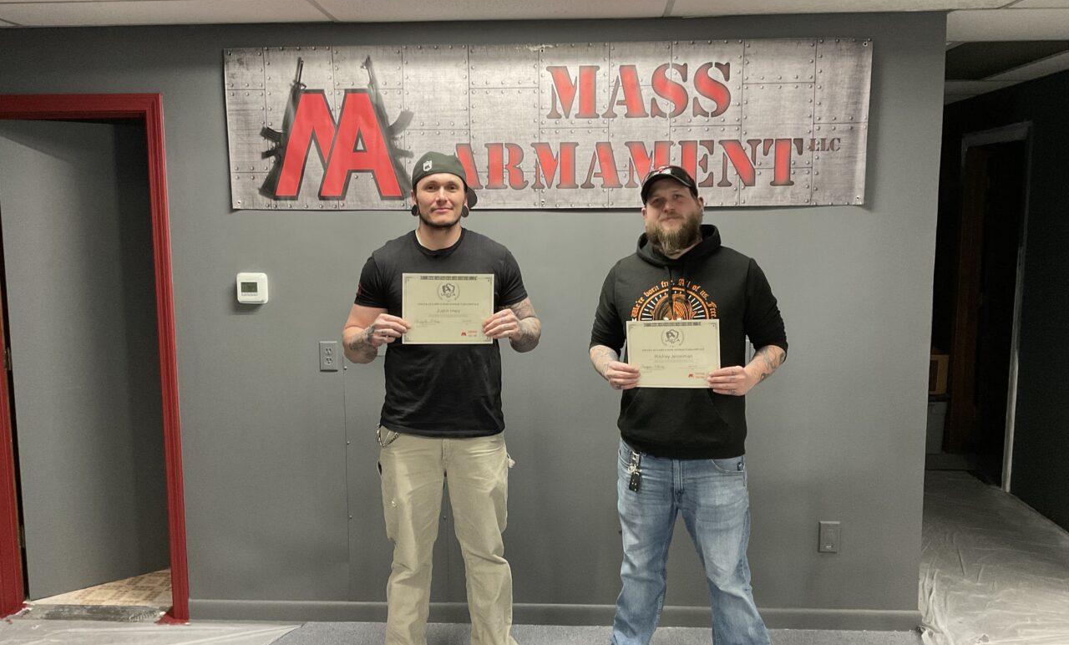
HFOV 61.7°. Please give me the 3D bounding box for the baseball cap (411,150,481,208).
[{"bbox_3d":[-0.286,-0.467,2.969,0.177,0.147,0.260,2,-8,22],"label":"baseball cap"}]

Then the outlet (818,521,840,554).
[{"bbox_3d":[1.139,0.828,3.456,0.080,0.126,0.010,0,7,3],"label":"outlet"}]

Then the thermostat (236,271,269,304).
[{"bbox_3d":[-1.085,-0.132,3.443,0.115,0.115,0.030,0,7,3],"label":"thermostat"}]

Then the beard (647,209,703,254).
[{"bbox_3d":[0.434,-0.283,2.798,0.172,0.140,0.120,1,7,15],"label":"beard"}]

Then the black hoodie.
[{"bbox_3d":[0.505,0.056,2.937,0.610,0.755,0.330,1,7,16],"label":"black hoodie"}]

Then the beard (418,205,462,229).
[{"bbox_3d":[-0.304,-0.340,2.884,0.142,0.080,0.090,-1,7,-5],"label":"beard"}]

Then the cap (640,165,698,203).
[{"bbox_3d":[0.422,-0.456,2.852,0.175,0.120,0.265,-9,-12,22],"label":"cap"}]

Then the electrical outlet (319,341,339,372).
[{"bbox_3d":[-0.817,0.136,3.556,0.070,0.115,0.007,0,6,3],"label":"electrical outlet"}]

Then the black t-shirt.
[{"bbox_3d":[-0.313,0.025,3.014,0.570,0.685,0.290,-1,7,-6],"label":"black t-shirt"}]

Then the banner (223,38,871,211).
[{"bbox_3d":[0.030,-0.747,3.406,2.438,0.610,0.015,0,6,3],"label":"banner"}]

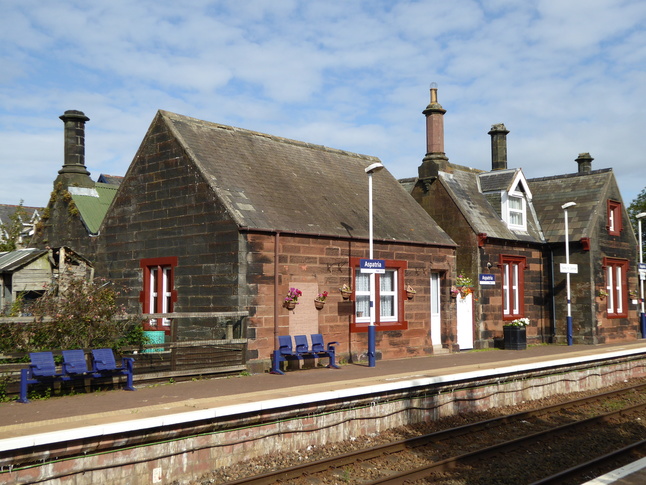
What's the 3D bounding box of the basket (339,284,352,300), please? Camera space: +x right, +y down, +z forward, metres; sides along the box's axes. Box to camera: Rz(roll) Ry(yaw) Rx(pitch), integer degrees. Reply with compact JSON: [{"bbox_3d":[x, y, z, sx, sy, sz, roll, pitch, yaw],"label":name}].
[{"bbox_3d":[0.663,1.479,20.350,0.320,0.430,0.240,4,-6,-44],"label":"basket"}]

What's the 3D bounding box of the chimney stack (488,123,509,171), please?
[{"bbox_3d":[7.870,-4.188,30.777,0.880,2.200,0.880,4,-6,-45],"label":"chimney stack"}]

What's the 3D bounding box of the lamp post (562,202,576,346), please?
[{"bbox_3d":[9.574,1.182,26.782,0.280,5.580,0.500,4,-6,-45],"label":"lamp post"}]

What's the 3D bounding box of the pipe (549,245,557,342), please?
[{"bbox_3d":[9.859,2.207,29.648,0.130,4.180,0.130,4,-6,-44],"label":"pipe"}]

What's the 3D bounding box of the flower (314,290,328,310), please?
[{"bbox_3d":[-0.043,1.649,19.642,0.310,0.530,0.250,4,-6,-44],"label":"flower"}]

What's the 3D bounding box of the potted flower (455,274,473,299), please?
[{"bbox_3d":[5.016,1.553,24.454,0.900,0.860,0.340,4,-6,-45],"label":"potted flower"}]

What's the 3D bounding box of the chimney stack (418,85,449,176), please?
[{"bbox_3d":[4.416,-4.373,27.206,0.950,3.900,0.950,4,-6,-45],"label":"chimney stack"}]

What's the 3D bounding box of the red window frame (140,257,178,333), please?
[{"bbox_3d":[-4.726,1.542,19.973,0.200,2.150,1.920,4,-6,-45],"label":"red window frame"}]

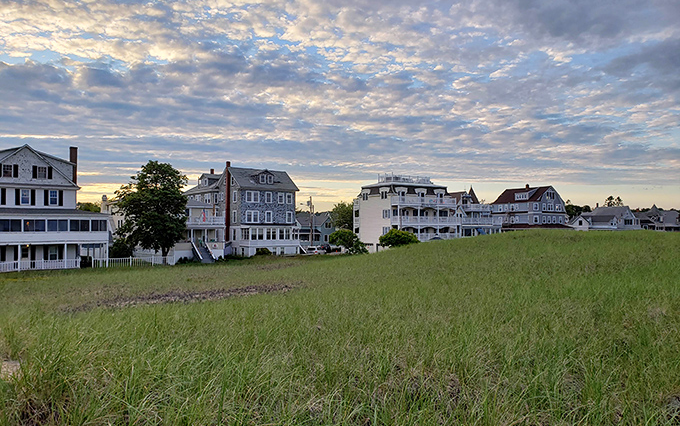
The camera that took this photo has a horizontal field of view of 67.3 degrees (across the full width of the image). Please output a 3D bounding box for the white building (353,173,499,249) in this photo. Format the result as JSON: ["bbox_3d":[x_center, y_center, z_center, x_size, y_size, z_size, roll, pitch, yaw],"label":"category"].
[{"bbox_3d":[14.600,0.436,88.026,20.000,12.600,13.000,1,-2,-30],"label":"white building"}]

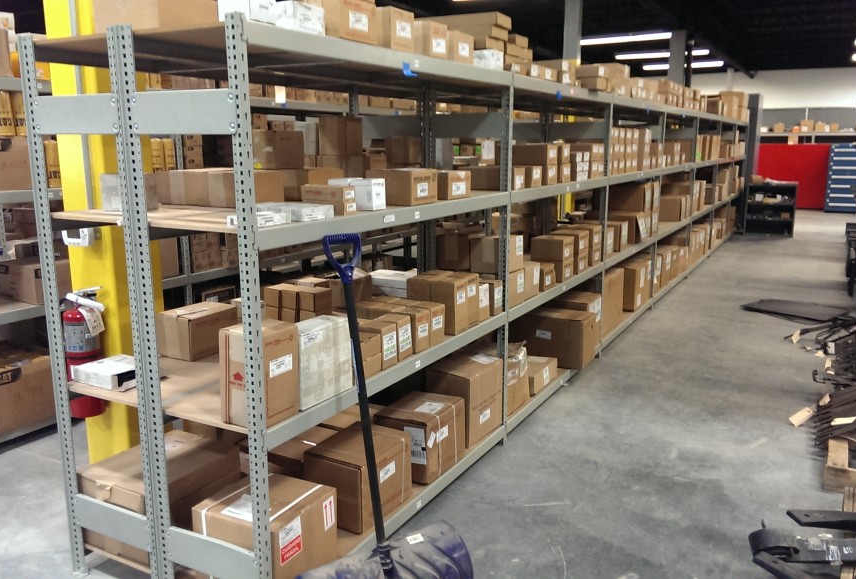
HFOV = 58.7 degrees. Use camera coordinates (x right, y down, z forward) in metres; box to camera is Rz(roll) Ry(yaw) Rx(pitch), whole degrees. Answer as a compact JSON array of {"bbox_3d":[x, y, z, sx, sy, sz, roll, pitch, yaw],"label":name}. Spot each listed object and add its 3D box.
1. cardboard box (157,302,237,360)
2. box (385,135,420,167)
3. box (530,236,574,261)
[{"bbox_3d":[-0.942,0.171,3.137,0.187,0.173,0.254,6,13,31],"label":"cardboard box"},{"bbox_3d":[-0.116,-0.668,3.670,0.130,0.125,0.107,6,12,28],"label":"box"},{"bbox_3d":[0.781,-0.261,4.765,0.207,0.128,0.204,6,12,28],"label":"box"}]

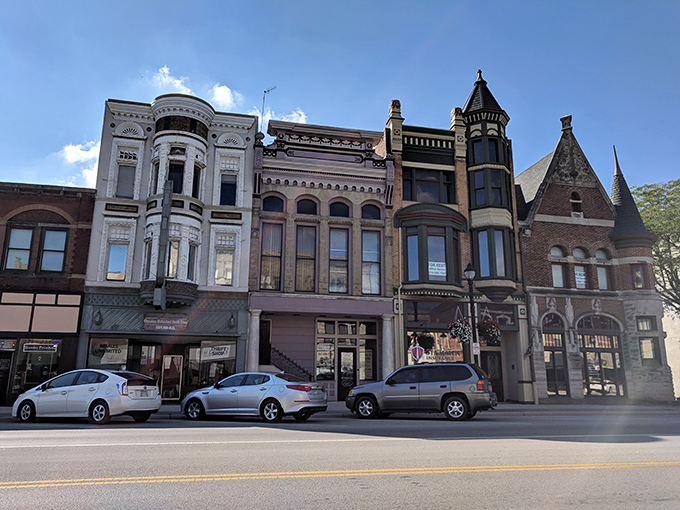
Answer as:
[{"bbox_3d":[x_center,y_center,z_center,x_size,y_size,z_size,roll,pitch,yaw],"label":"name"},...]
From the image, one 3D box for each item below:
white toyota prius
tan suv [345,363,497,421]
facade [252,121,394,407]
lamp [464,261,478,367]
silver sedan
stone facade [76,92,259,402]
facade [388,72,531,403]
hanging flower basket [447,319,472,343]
[{"bbox_3d":[-7.609,4.216,15.306,4.480,1.490,1.745,-4,-14,19],"label":"white toyota prius"},{"bbox_3d":[2.599,4.521,17.101,4.900,1.820,1.900,-4,-14,19],"label":"tan suv"},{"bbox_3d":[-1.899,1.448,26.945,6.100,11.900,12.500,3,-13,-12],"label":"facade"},{"bbox_3d":[4.913,2.936,18.625,0.500,5.409,0.500,3,-13,-12],"label":"lamp"},{"bbox_3d":[-2.784,4.444,16.096,4.845,1.455,1.830,-6,-14,25],"label":"silver sedan"},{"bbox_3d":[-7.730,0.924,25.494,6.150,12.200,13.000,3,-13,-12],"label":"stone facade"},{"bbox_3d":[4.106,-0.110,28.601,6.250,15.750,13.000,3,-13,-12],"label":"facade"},{"bbox_3d":[4.331,2.772,18.508,0.905,0.905,0.905,3,-13,-12],"label":"hanging flower basket"}]

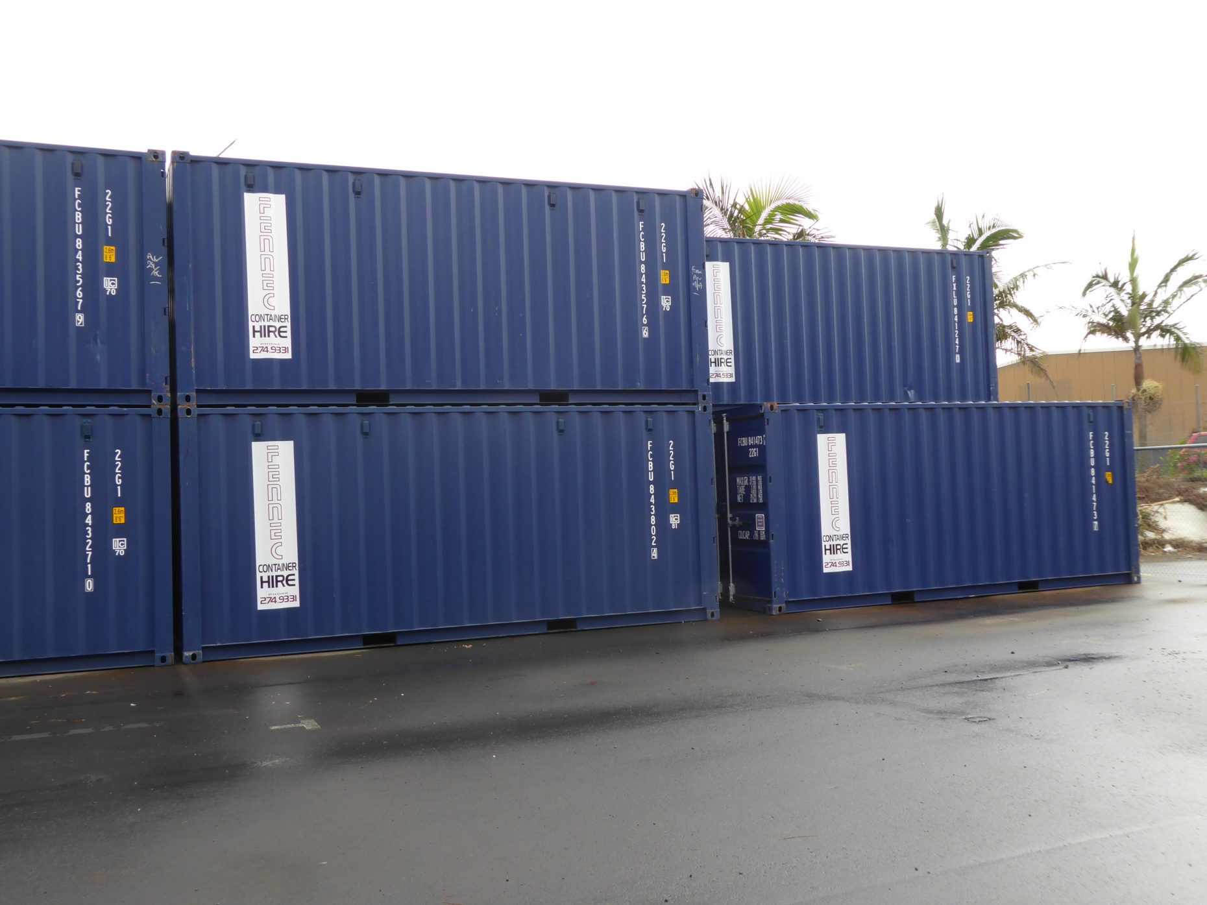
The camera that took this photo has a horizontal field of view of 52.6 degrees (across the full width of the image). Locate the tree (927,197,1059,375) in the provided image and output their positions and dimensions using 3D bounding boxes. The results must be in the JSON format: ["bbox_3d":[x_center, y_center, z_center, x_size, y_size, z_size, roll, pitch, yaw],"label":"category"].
[{"bbox_3d":[7.720,-1.910,25.970,4.000,7.110,4.000,-1,-2,-22],"label":"tree"}]

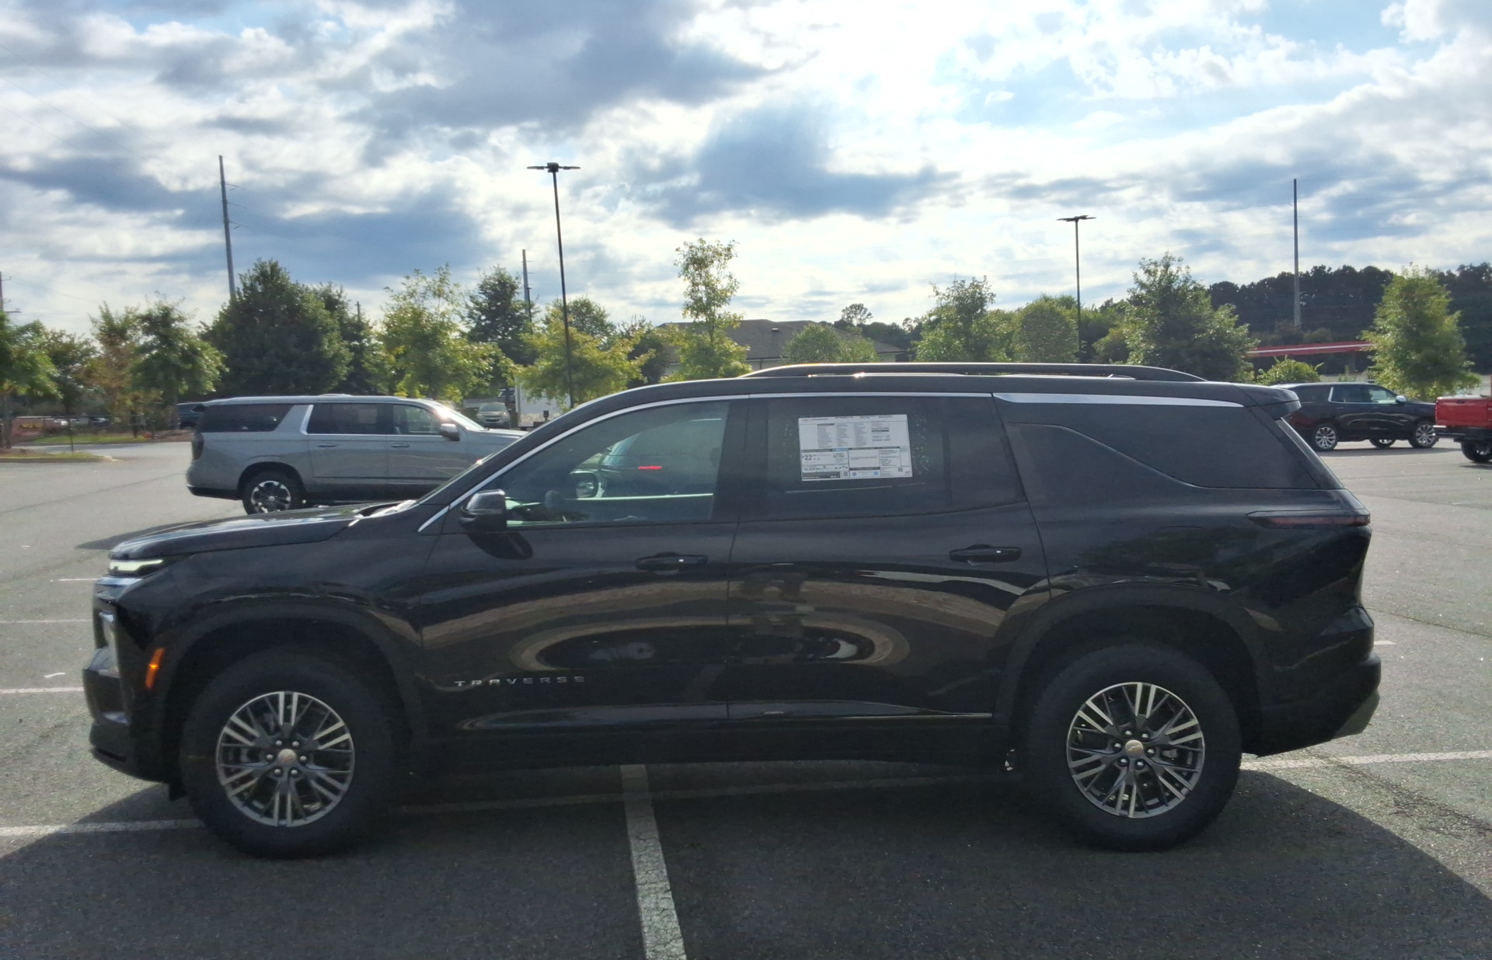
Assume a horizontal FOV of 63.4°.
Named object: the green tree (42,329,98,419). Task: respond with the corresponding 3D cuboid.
[{"bbox_3d":[-37.993,-5.517,68.000,3.550,5.980,3.550,-3,4,0],"label":"green tree"}]

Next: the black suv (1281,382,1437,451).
[{"bbox_3d":[18.020,-1.900,36.000,5.350,1.930,2.060,-1,4,-6],"label":"black suv"}]

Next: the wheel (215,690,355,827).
[{"bbox_3d":[-1.666,1.006,4.463,0.500,0.500,0.180,0,5,0],"label":"wheel"}]

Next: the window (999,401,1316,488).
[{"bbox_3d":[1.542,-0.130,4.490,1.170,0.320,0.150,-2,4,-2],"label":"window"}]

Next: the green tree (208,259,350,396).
[{"bbox_3d":[-26.336,-7.562,68.000,8.472,9.898,8.472,-5,5,-21],"label":"green tree"}]

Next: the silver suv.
[{"bbox_3d":[-5.170,-0.330,18.400,5.730,1.920,2.060,-2,4,0],"label":"silver suv"}]

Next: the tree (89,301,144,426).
[{"bbox_3d":[-31.205,-5.309,60.000,3.129,6.825,3.129,-6,6,-27],"label":"tree"}]

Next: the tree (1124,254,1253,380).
[{"bbox_3d":[20.579,-6.913,56.000,6.274,7.322,6.274,-1,5,20],"label":"tree"}]

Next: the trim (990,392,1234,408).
[{"bbox_3d":[1.415,-0.304,4.600,0.940,0.062,0.060,-1,4,0],"label":"trim"}]

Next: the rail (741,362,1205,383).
[{"bbox_3d":[0.893,-0.423,4.740,1.820,0.080,0.070,-1,4,0],"label":"rail"}]

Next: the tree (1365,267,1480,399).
[{"bbox_3d":[26.260,-5.061,47.000,4.400,6.400,4.400,1,4,30],"label":"tree"}]

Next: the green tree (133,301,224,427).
[{"bbox_3d":[-29.072,-5.659,62.000,4.670,6.950,4.670,-3,4,0],"label":"green tree"}]

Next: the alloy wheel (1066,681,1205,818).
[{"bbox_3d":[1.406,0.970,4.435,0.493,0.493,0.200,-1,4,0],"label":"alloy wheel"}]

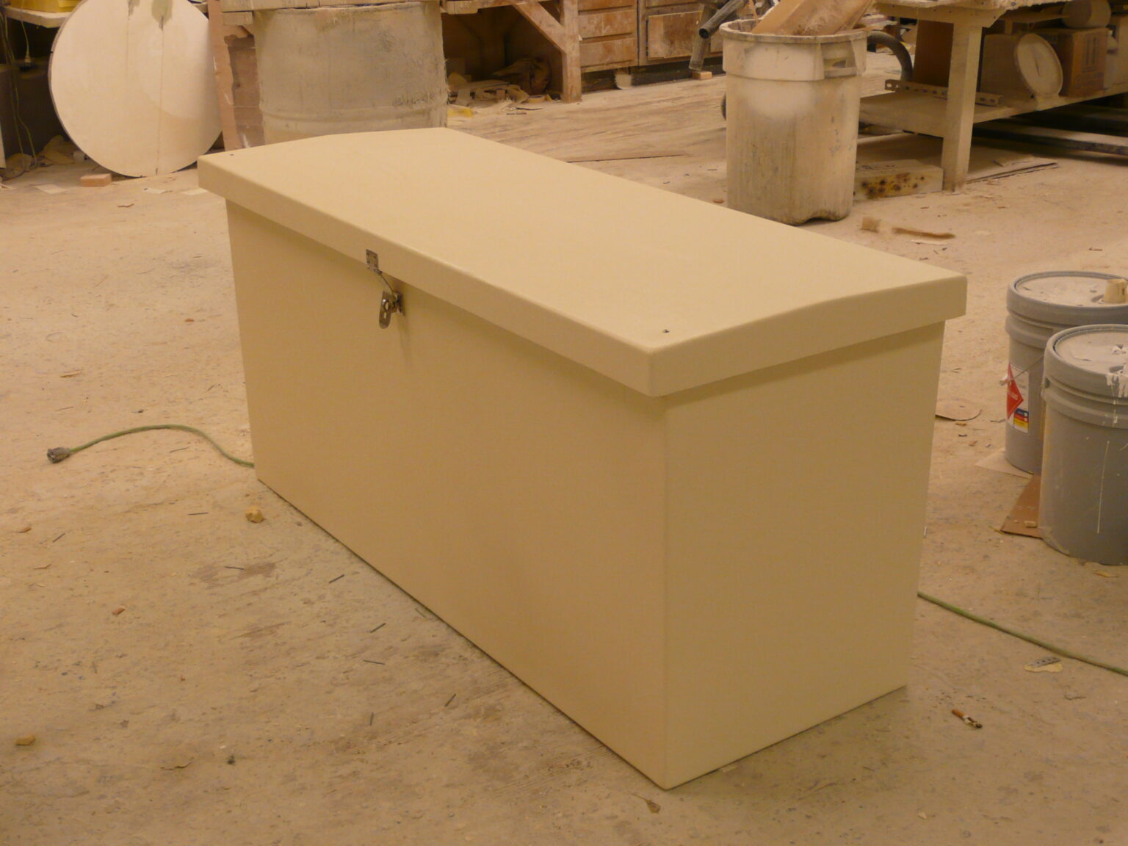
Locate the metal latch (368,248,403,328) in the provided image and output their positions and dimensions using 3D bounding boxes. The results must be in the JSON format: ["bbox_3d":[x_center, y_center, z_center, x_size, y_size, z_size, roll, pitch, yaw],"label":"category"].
[{"bbox_3d":[-0.313,-0.234,2.746,0.050,0.142,0.050,-15,26,-32],"label":"metal latch"}]

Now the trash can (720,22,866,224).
[{"bbox_3d":[0.846,-1.126,5.830,0.530,0.682,0.530,-1,22,0],"label":"trash can"}]

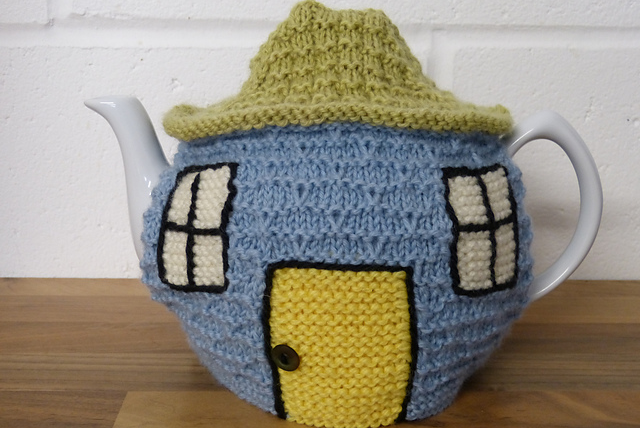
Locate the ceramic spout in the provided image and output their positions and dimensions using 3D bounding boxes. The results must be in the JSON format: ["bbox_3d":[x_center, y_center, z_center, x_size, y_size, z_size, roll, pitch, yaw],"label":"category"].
[{"bbox_3d":[-0.083,-0.013,0.390,0.043,0.080,0.028,0,14,0],"label":"ceramic spout"}]

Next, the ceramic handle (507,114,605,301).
[{"bbox_3d":[0.103,-0.002,0.393,0.050,0.090,0.019,0,14,0],"label":"ceramic handle"}]

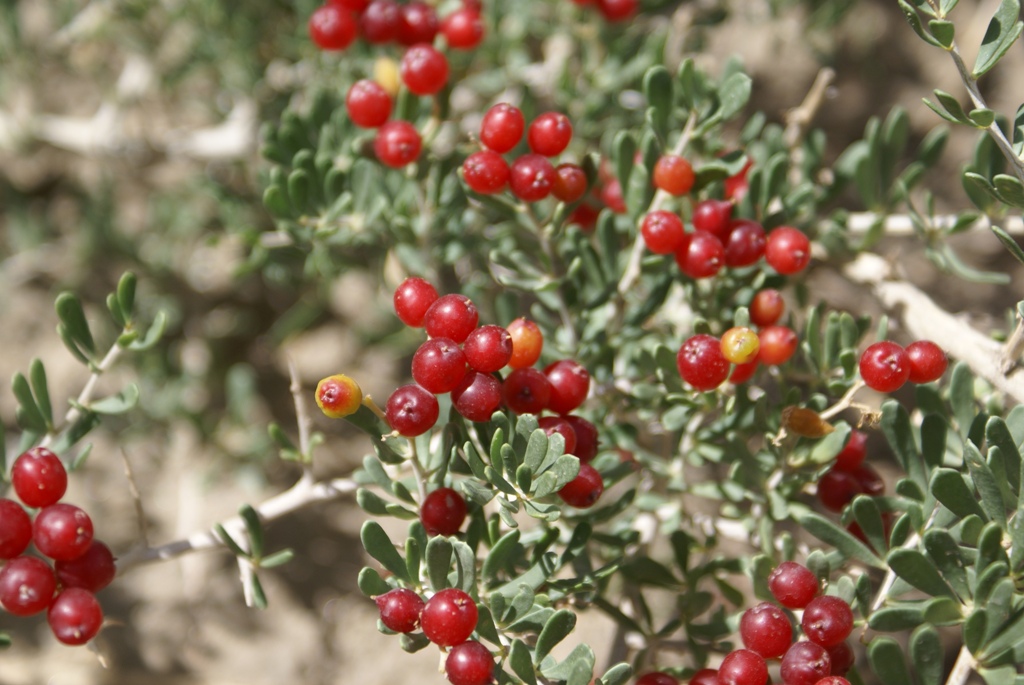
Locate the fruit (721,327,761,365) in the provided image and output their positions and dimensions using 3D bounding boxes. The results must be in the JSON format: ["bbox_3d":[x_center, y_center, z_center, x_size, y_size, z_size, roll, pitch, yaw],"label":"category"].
[{"bbox_3d":[0.041,0.001,0.535,0.007,0.007,0.007,0,35,0],"label":"fruit"}]

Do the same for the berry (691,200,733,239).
[{"bbox_3d":[0.043,-0.027,0.650,0.009,0.009,0.009,0,40,0],"label":"berry"}]

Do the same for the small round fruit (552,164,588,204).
[{"bbox_3d":[0.012,-0.032,0.605,0.007,0.008,0.008,0,37,0],"label":"small round fruit"}]

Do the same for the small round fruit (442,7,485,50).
[{"bbox_3d":[-0.011,-0.071,0.670,0.010,0.010,0.010,0,40,0],"label":"small round fruit"}]

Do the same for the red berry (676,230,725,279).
[{"bbox_3d":[0.040,-0.019,0.640,0.010,0.010,0.010,0,40,0],"label":"red berry"}]

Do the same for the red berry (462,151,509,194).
[{"bbox_3d":[-0.005,-0.032,0.555,0.009,0.008,0.008,0,35,0],"label":"red berry"}]

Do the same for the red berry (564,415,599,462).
[{"bbox_3d":[0.013,0.020,0.610,0.009,0.010,0.010,0,40,0],"label":"red berry"}]

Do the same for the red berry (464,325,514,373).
[{"bbox_3d":[-0.004,0.001,0.530,0.009,0.009,0.009,0,35,0],"label":"red berry"}]

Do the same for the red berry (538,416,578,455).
[{"bbox_3d":[0.009,0.018,0.575,0.008,0.008,0.008,0,37,0],"label":"red berry"}]

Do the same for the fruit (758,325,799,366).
[{"bbox_3d":[0.053,0.001,0.600,0.008,0.008,0.008,0,37,0],"label":"fruit"}]

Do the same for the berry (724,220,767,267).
[{"bbox_3d":[0.050,-0.021,0.645,0.010,0.010,0.010,0,40,0],"label":"berry"}]

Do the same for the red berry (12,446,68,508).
[{"bbox_3d":[-0.087,0.025,0.550,0.010,0.011,0.011,0,40,0],"label":"red berry"}]

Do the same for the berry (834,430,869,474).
[{"bbox_3d":[0.062,0.020,0.550,0.008,0.008,0.008,0,35,0],"label":"berry"}]

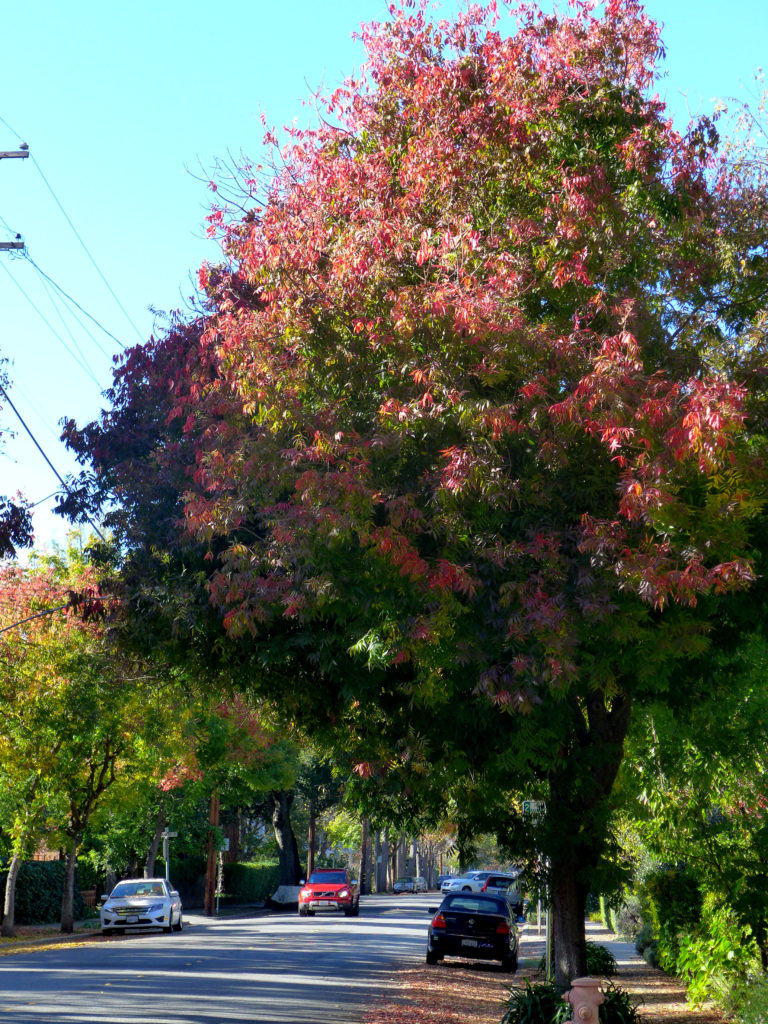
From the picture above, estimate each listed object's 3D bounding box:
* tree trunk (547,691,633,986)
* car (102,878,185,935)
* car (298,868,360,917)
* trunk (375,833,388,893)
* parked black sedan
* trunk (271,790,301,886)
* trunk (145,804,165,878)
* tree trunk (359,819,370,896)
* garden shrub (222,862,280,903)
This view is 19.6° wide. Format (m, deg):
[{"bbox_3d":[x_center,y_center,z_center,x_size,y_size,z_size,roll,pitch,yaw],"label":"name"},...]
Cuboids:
[{"bbox_3d":[3.020,4.811,32.745,1.150,4.350,0.900,0,-9,5],"label":"tree trunk"},{"bbox_3d":[-6.395,10.623,59.866,1.840,1.450,4.830,0,-9,1],"label":"car"},{"bbox_3d":[-1.979,13.947,81.588,1.920,1.760,4.800,0,-9,4],"label":"car"},{"bbox_3d":[-0.163,25.485,161.342,0.900,4.310,0.800,0,-9,5],"label":"trunk"},{"bbox_3d":[1.763,8.114,43.193,1.700,1.420,4.100,0,-9,4],"label":"parked black sedan"},{"bbox_3d":[-3.996,13.656,90.364,1.150,4.590,1.000,0,-9,5],"label":"trunk"},{"bbox_3d":[-7.221,10.937,69.774,0.650,3.450,0.500,0,-9,5],"label":"trunk"},{"bbox_3d":[-1.187,21.979,141.385,0.700,4.850,0.650,0,-9,5],"label":"tree trunk"},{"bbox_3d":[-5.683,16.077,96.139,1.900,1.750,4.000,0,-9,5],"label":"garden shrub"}]

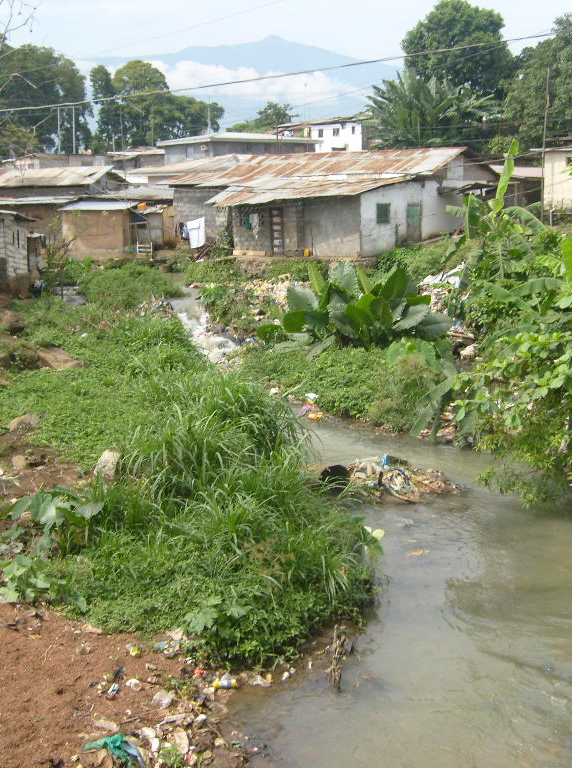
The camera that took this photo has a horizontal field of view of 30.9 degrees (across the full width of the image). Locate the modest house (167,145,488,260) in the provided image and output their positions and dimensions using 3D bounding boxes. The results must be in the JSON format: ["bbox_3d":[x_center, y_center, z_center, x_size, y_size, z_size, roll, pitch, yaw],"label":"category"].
[{"bbox_3d":[1.737,-8.647,48.731,12.400,4.780,11.700,8,13,38],"label":"modest house"}]

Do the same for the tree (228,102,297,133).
[{"bbox_3d":[-2.700,-28.621,116.798,7.800,7.000,7.200,0,10,0],"label":"tree"}]

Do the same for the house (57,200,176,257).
[{"bbox_3d":[-7.000,-6.277,42.151,4.400,2.450,3.800,0,10,-3],"label":"house"}]

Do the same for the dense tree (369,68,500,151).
[{"bbox_3d":[9.200,-16.861,65.056,8.200,6.100,7.000,0,10,0],"label":"dense tree"}]

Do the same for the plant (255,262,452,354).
[{"bbox_3d":[1.450,-1.753,22.642,4.100,1.850,3.300,0,10,0],"label":"plant"}]

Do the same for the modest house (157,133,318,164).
[{"bbox_3d":[-3.956,-17.093,79.545,8.600,4.500,9.900,-5,11,-28],"label":"modest house"}]

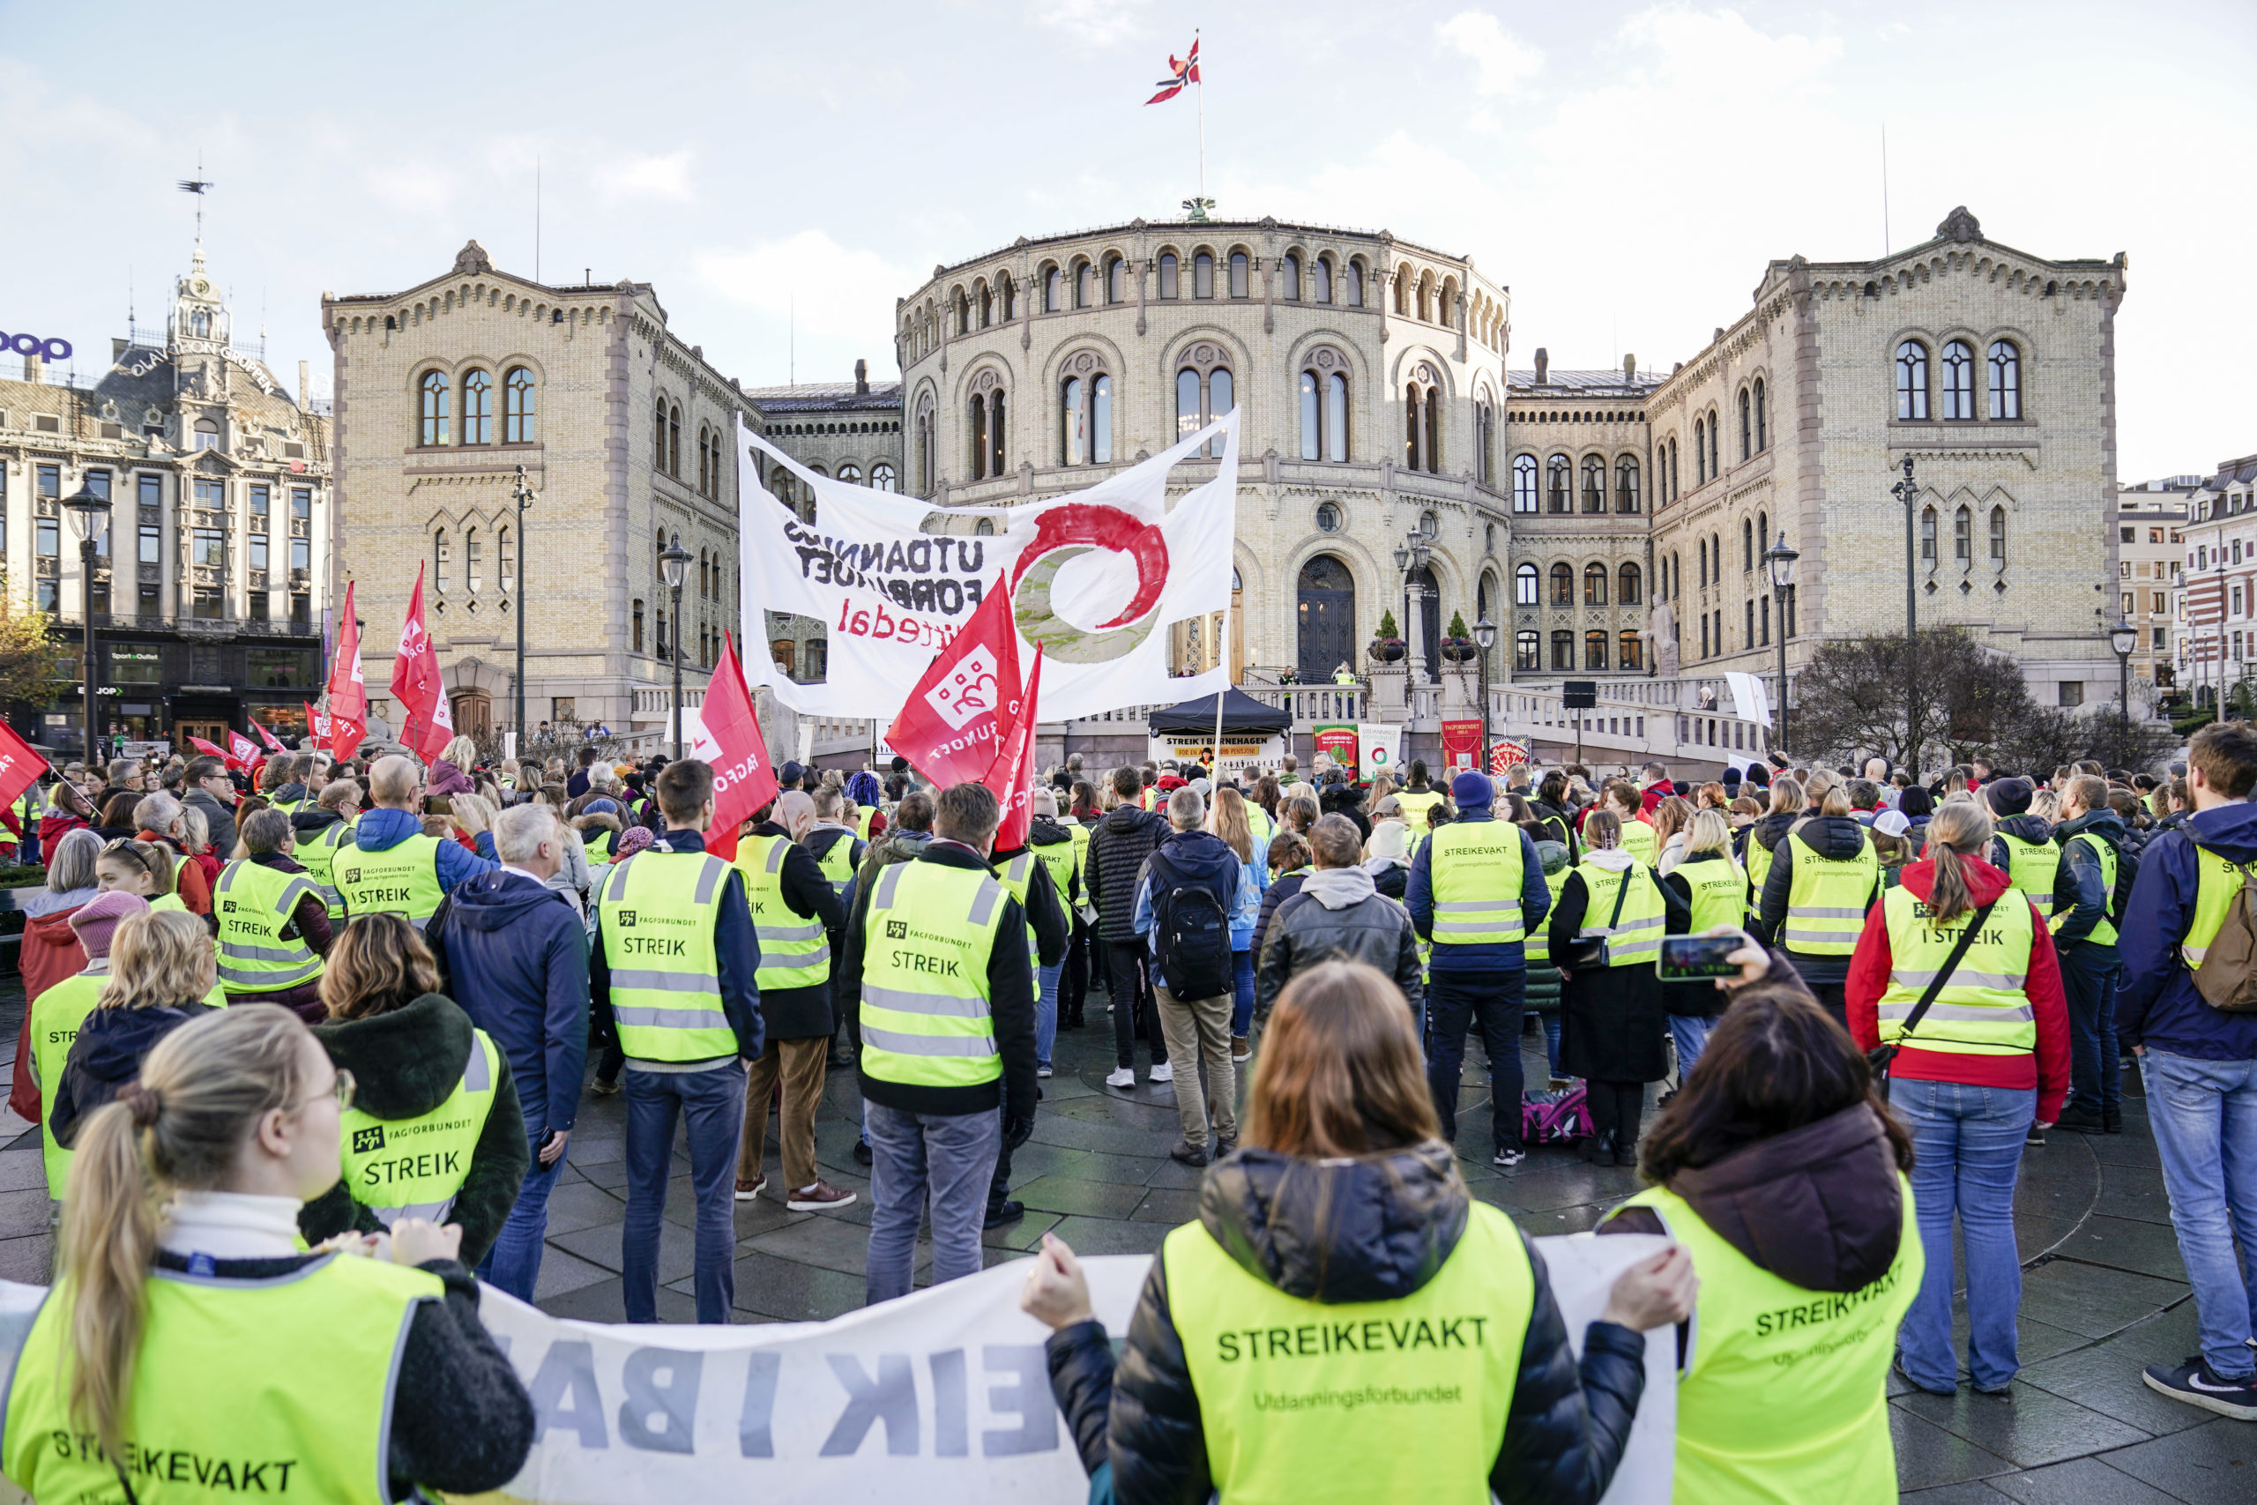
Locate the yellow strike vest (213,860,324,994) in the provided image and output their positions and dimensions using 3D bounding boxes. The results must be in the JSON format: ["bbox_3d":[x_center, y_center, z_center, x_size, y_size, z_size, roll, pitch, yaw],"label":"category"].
[{"bbox_3d":[-3.456,0.698,6.050,0.470,0.560,0.330,-1,-1,26],"label":"yellow strike vest"}]

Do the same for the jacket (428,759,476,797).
[{"bbox_3d":[-3.865,0.287,8.600,0.420,0.550,0.320,-1,-1,35],"label":"jacket"}]

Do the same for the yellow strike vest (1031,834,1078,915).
[{"bbox_3d":[-0.506,0.776,8.900,0.430,0.570,0.290,0,-1,4],"label":"yellow strike vest"}]

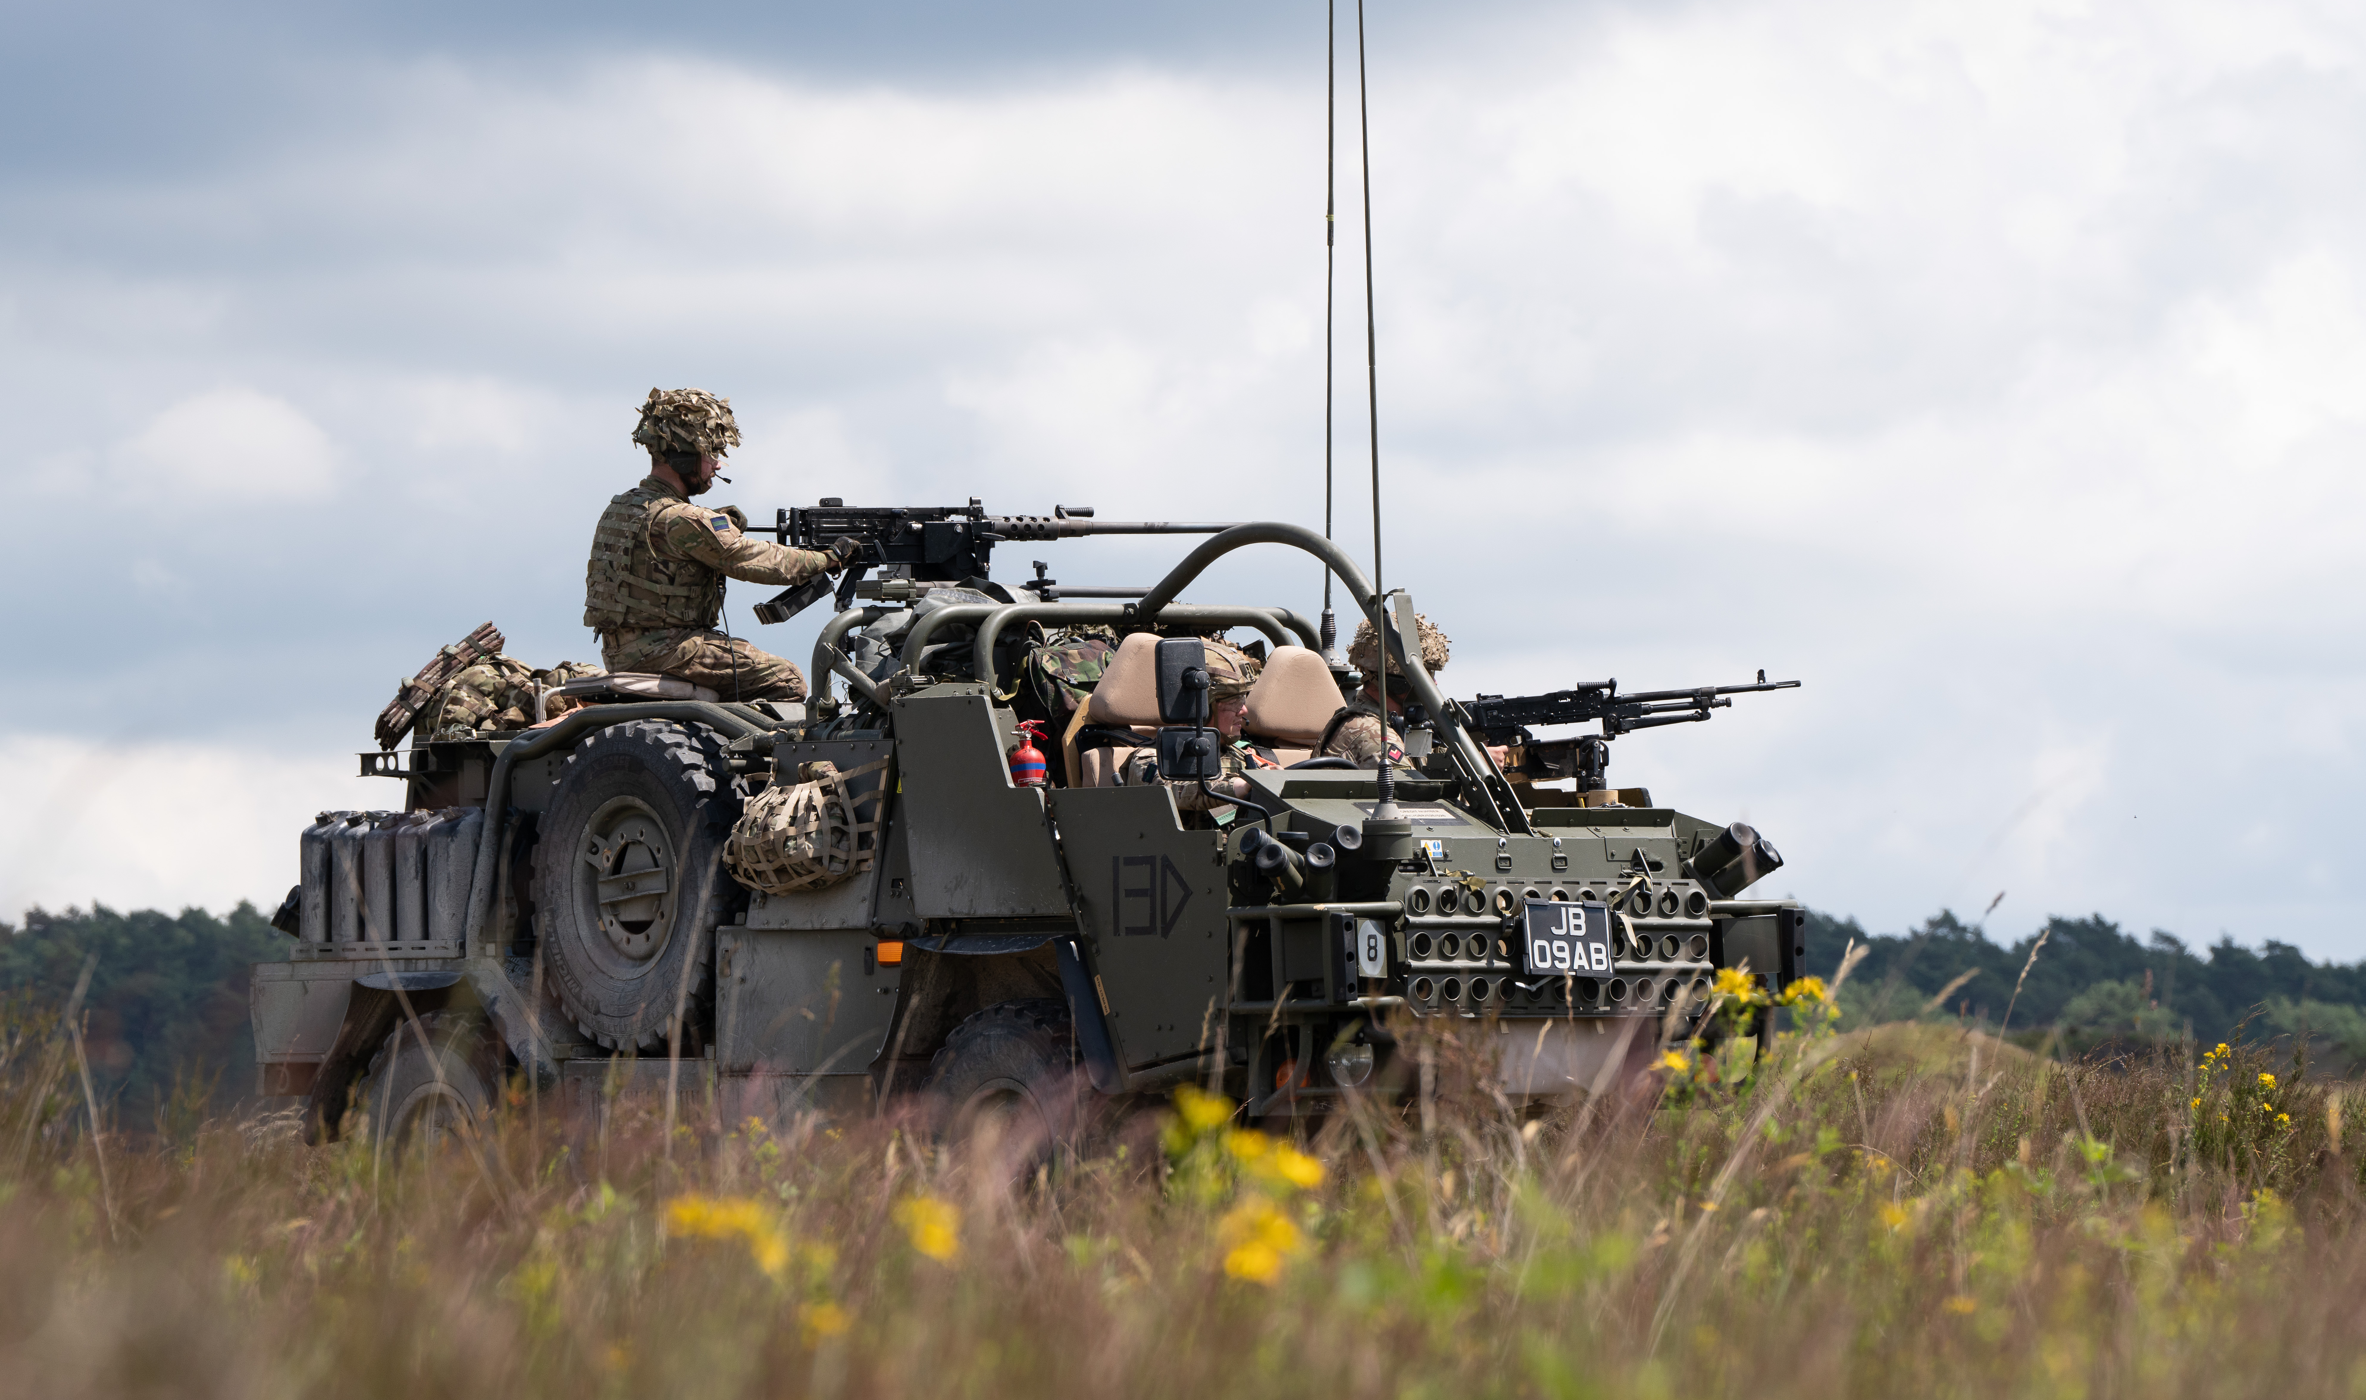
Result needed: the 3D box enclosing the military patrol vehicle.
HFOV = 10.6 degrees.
[{"bbox_3d":[-0.540,0.700,39.150,2.050,2.500,5.450,1,-2,-38],"label":"military patrol vehicle"}]

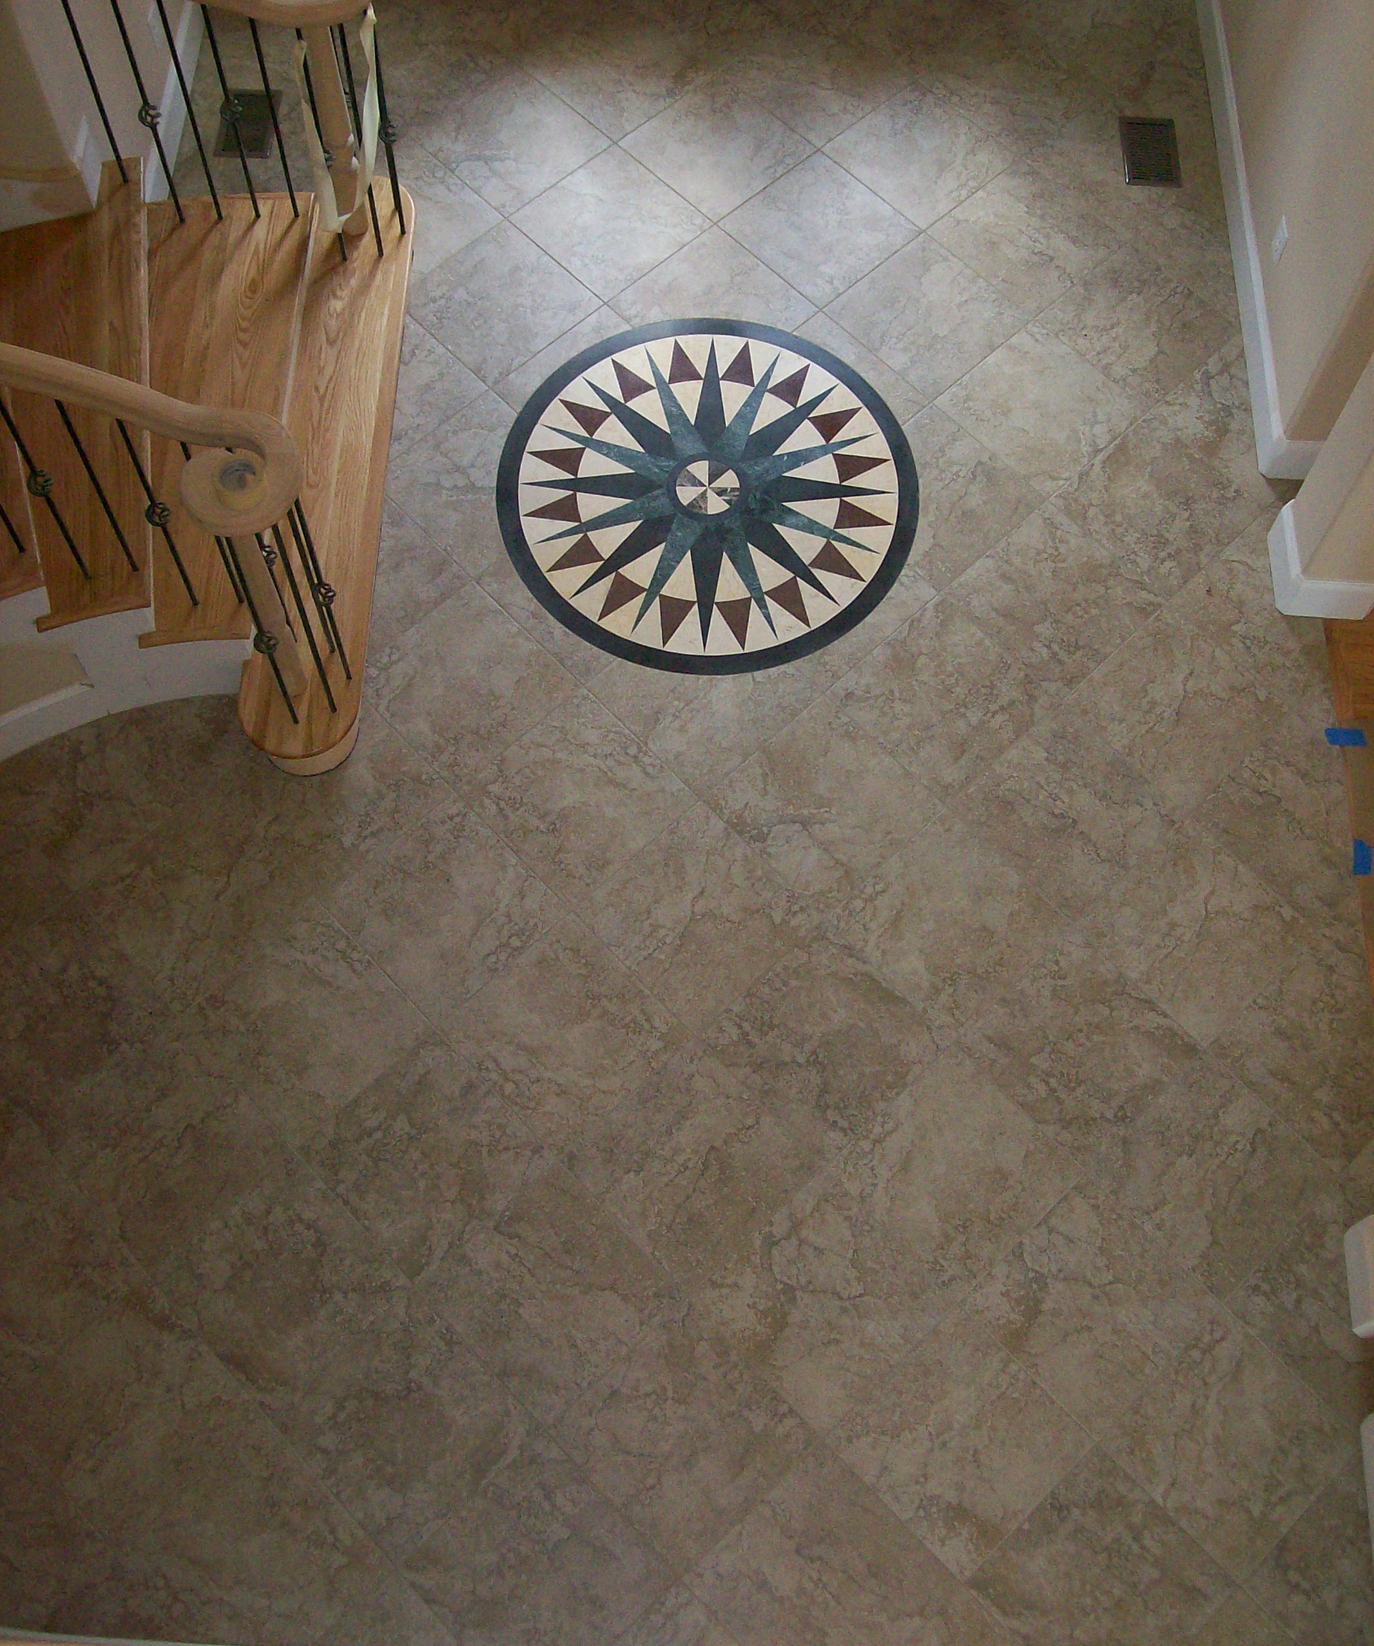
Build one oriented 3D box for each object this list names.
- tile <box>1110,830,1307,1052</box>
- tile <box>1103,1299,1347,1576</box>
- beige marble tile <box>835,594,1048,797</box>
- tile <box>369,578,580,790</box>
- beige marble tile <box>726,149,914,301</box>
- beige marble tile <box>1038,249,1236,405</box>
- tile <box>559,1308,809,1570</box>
[{"bbox_3d":[1.338,0.279,5.002,0.457,0.010,0.457,-41,73,-17],"label":"tile"},{"bbox_3d":[1.273,1.450,4.468,0.457,0.012,0.457,-41,73,-17],"label":"tile"},{"bbox_3d":[0.693,-0.335,5.190,0.457,0.012,0.457,-41,73,-17],"label":"beige marble tile"},{"bbox_3d":[-0.609,-0.384,5.243,0.457,0.010,0.457,-41,73,-17],"label":"tile"},{"bbox_3d":[0.410,-1.825,5.867,0.457,0.012,0.457,-41,73,-17],"label":"beige marble tile"},{"bbox_3d":[1.374,-1.506,5.787,0.457,0.010,0.457,-41,73,-17],"label":"beige marble tile"},{"bbox_3d":[-0.007,1.430,4.466,0.459,0.012,0.459,-41,73,-17],"label":"tile"}]

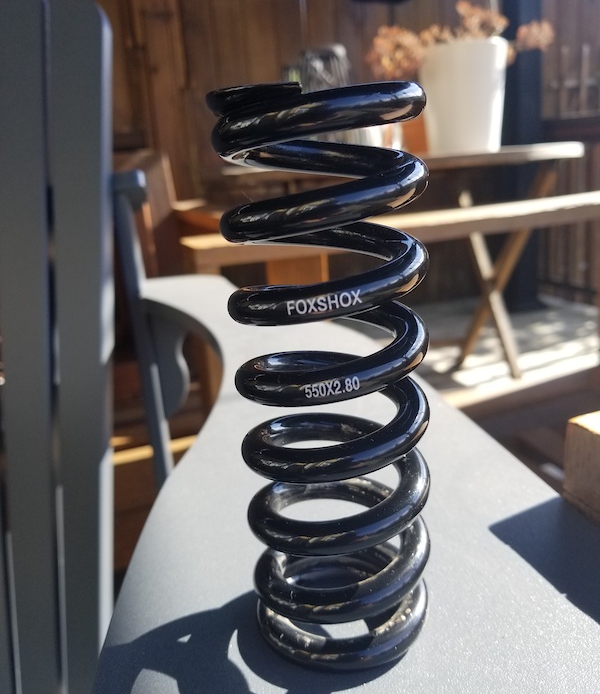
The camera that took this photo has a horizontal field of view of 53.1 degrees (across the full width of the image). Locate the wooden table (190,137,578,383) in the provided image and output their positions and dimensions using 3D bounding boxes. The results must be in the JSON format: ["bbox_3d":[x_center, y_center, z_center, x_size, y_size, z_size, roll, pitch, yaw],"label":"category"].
[{"bbox_3d":[0.245,-0.187,1.743,0.962,0.679,0.462,-10,19,-20],"label":"wooden table"}]

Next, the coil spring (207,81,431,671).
[{"bbox_3d":[0.009,0.011,0.167,0.053,0.152,0.053,-3,17,3],"label":"coil spring"}]

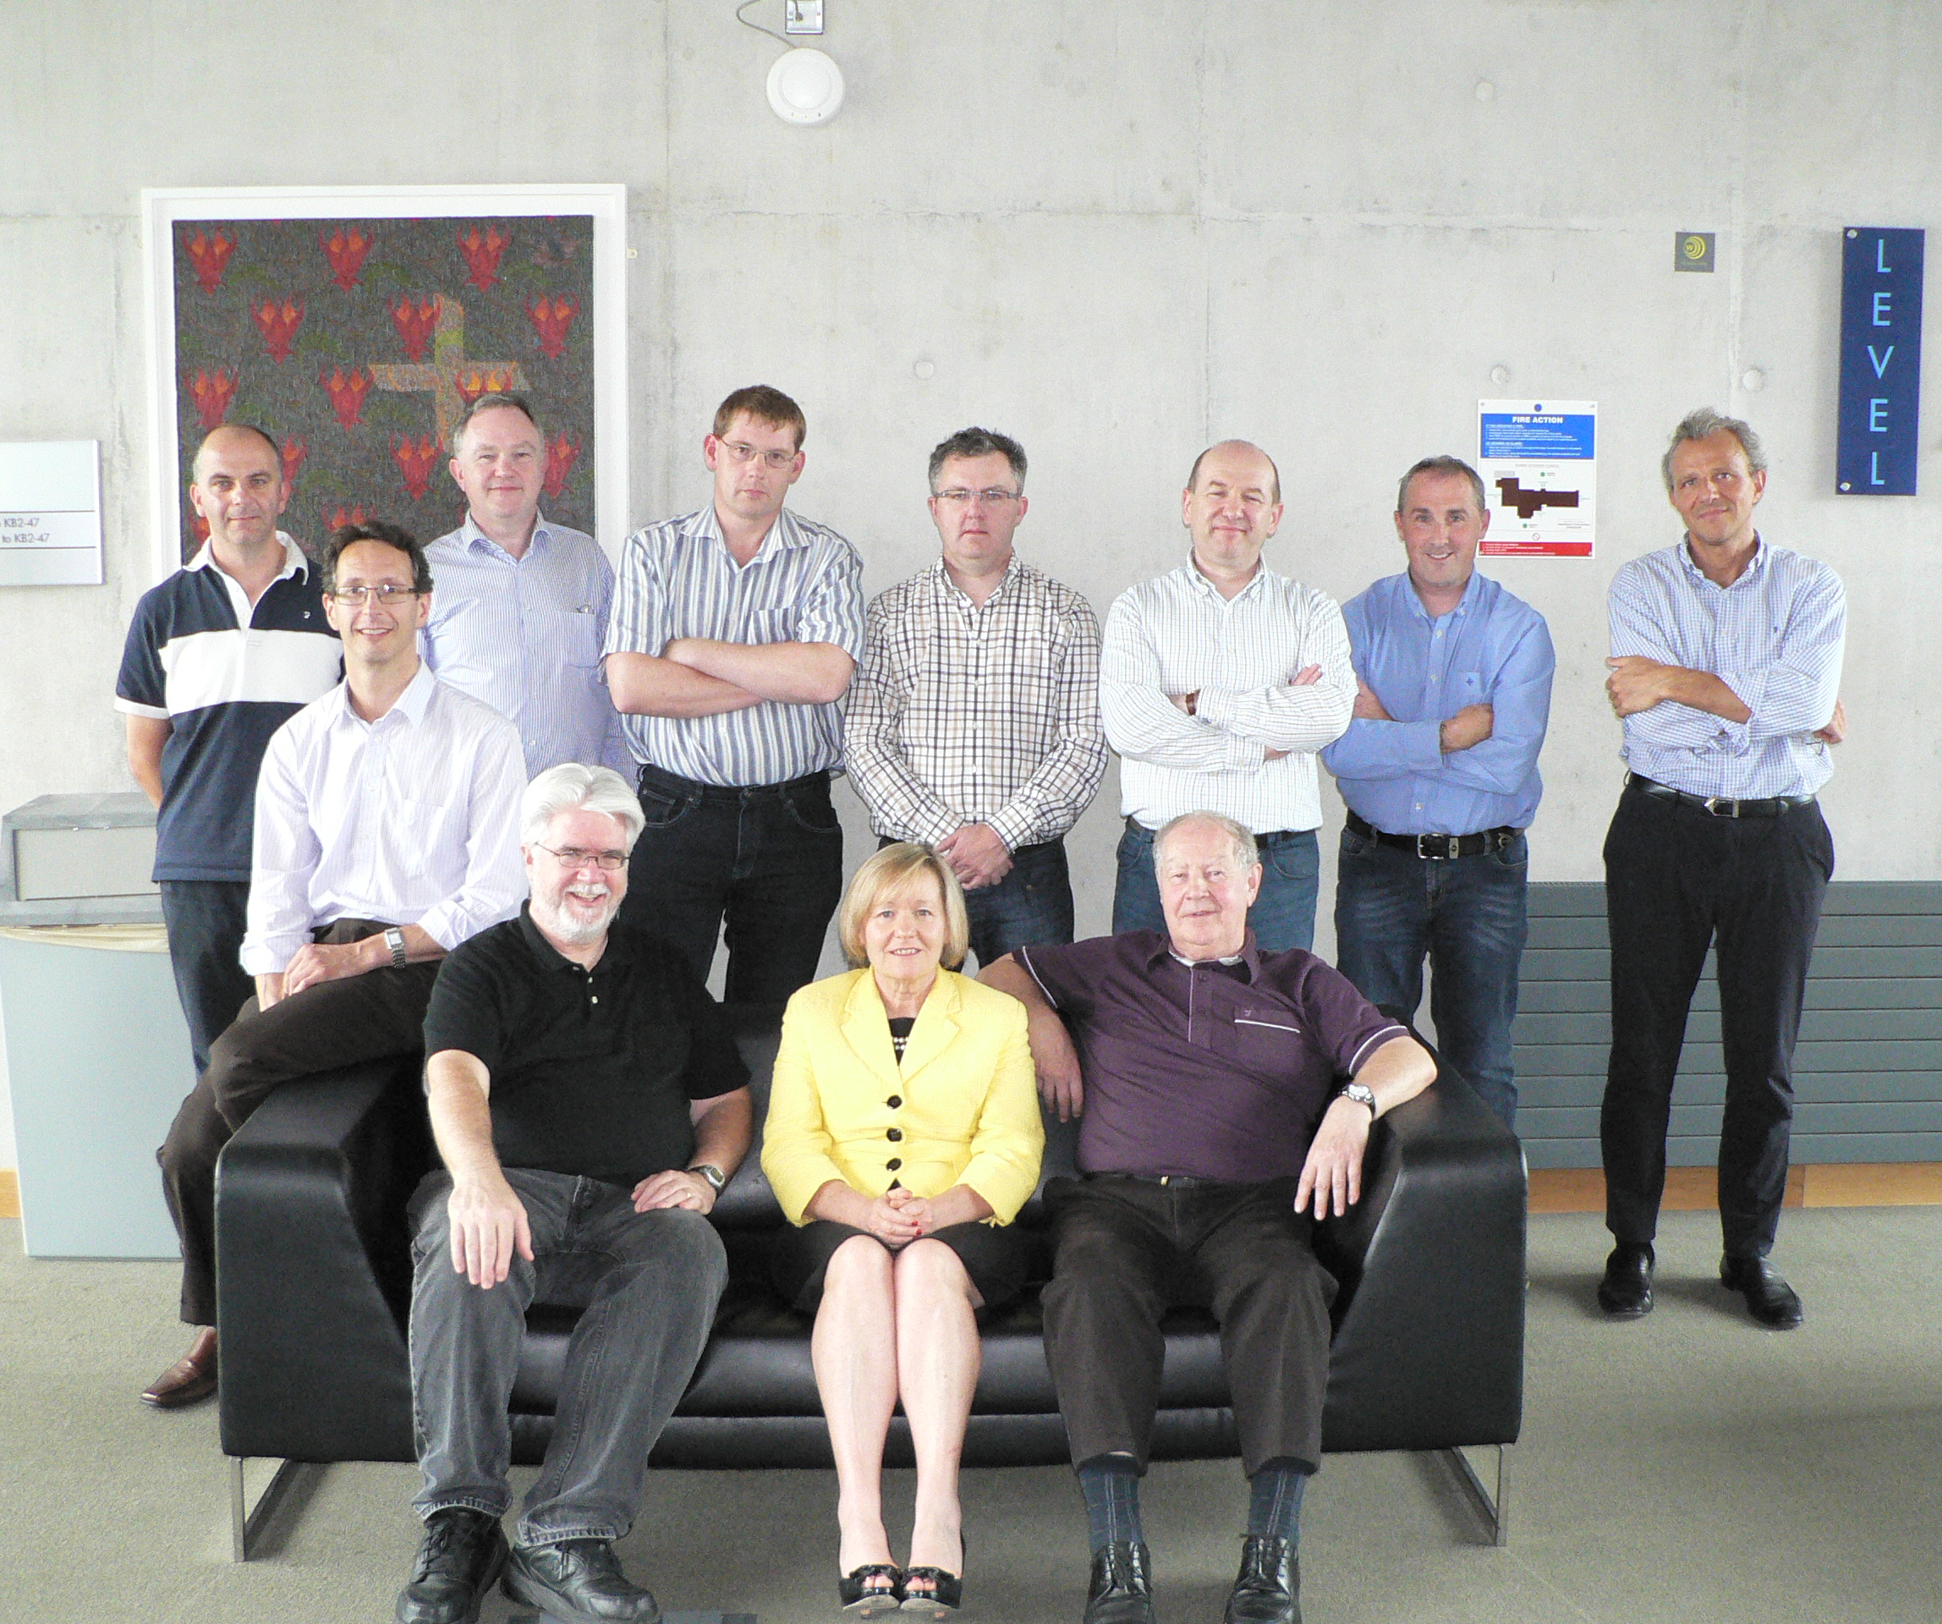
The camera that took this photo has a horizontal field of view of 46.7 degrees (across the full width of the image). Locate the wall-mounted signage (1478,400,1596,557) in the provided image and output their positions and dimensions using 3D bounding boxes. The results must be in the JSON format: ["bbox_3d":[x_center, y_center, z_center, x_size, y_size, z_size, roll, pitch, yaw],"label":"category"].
[{"bbox_3d":[1.283,-0.751,5.048,0.274,0.354,0.012,0,7,-2],"label":"wall-mounted signage"}]

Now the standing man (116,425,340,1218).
[{"bbox_3d":[-1.441,0.141,4.427,0.500,1.793,0.340,-2,7,-15],"label":"standing man"}]

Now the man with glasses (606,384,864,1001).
[{"bbox_3d":[-0.462,0.106,4.433,0.510,1.866,0.370,-1,7,-6],"label":"man with glasses"}]

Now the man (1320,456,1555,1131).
[{"bbox_3d":[0.944,0.157,4.562,0.500,1.741,0.360,1,7,9],"label":"man"}]

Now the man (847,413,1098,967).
[{"bbox_3d":[0.007,0.131,4.551,0.520,1.791,0.330,0,7,-2],"label":"man"}]

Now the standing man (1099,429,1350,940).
[{"bbox_3d":[0.511,0.150,4.508,0.520,1.765,0.360,1,7,4],"label":"standing man"}]

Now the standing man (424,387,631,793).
[{"bbox_3d":[-0.922,0.081,4.637,0.500,1.865,0.330,-1,7,-10],"label":"standing man"}]

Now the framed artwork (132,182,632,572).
[{"bbox_3d":[-1.301,-0.843,4.938,1.083,1.080,0.050,0,7,-2],"label":"framed artwork"}]

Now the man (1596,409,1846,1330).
[{"bbox_3d":[1.510,0.115,4.524,0.500,1.836,0.380,2,7,14],"label":"man"}]

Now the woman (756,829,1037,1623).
[{"bbox_3d":[-0.106,0.604,3.556,0.450,1.089,0.700,0,7,-2],"label":"woman"}]

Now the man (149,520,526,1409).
[{"bbox_3d":[-1.175,0.277,4.089,0.650,1.605,0.550,1,7,10],"label":"man"}]

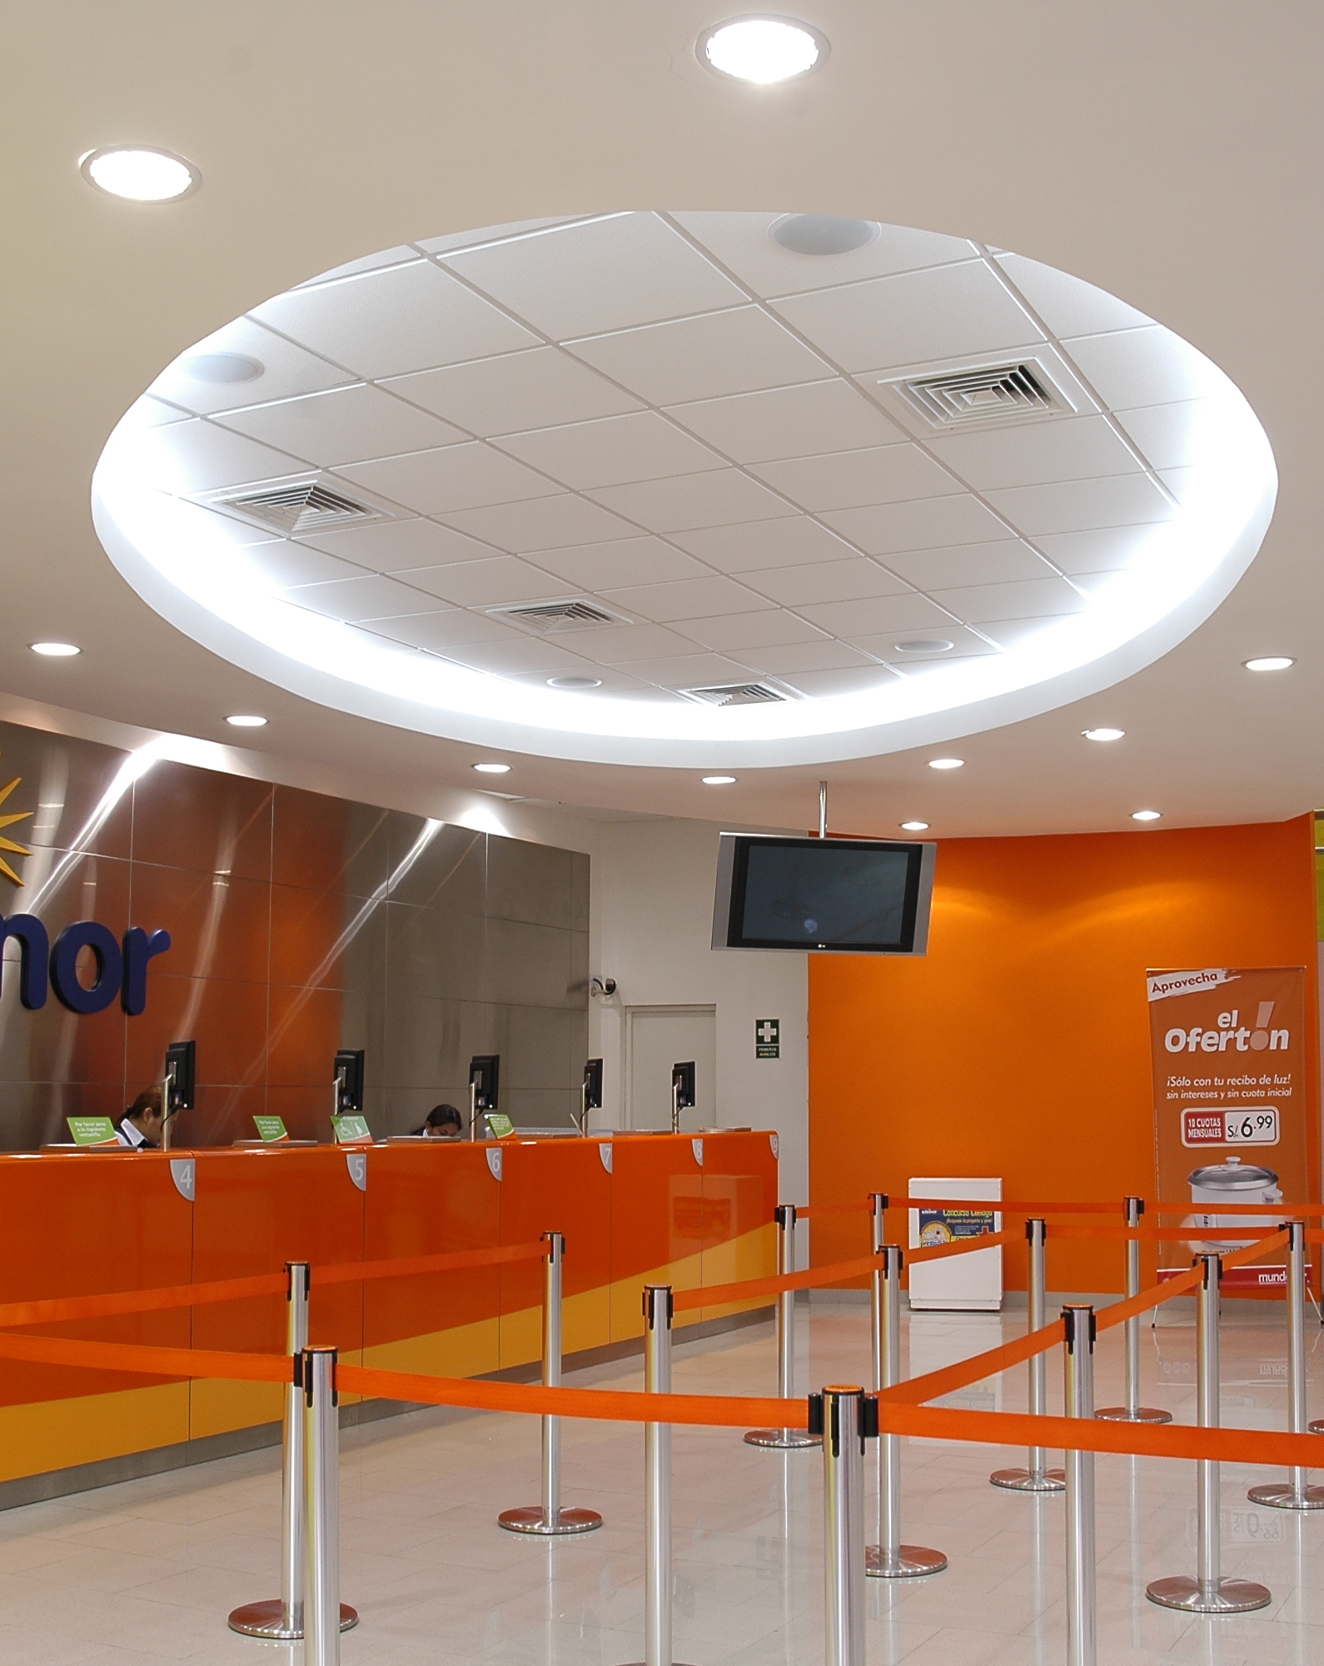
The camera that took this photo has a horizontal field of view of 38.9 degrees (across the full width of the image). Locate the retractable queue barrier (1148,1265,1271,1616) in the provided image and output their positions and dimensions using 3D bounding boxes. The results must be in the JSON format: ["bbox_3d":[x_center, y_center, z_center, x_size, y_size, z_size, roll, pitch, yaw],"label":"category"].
[{"bbox_3d":[1.631,1.752,5.582,0.356,0.990,0.356,-4,-9,27],"label":"retractable queue barrier"}]

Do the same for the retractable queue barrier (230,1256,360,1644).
[{"bbox_3d":[-1.002,1.677,5.181,0.348,0.957,0.348,1,-8,-11],"label":"retractable queue barrier"}]

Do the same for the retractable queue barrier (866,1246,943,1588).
[{"bbox_3d":[0.735,1.815,5.989,0.356,0.990,0.356,-4,-9,27],"label":"retractable queue barrier"}]

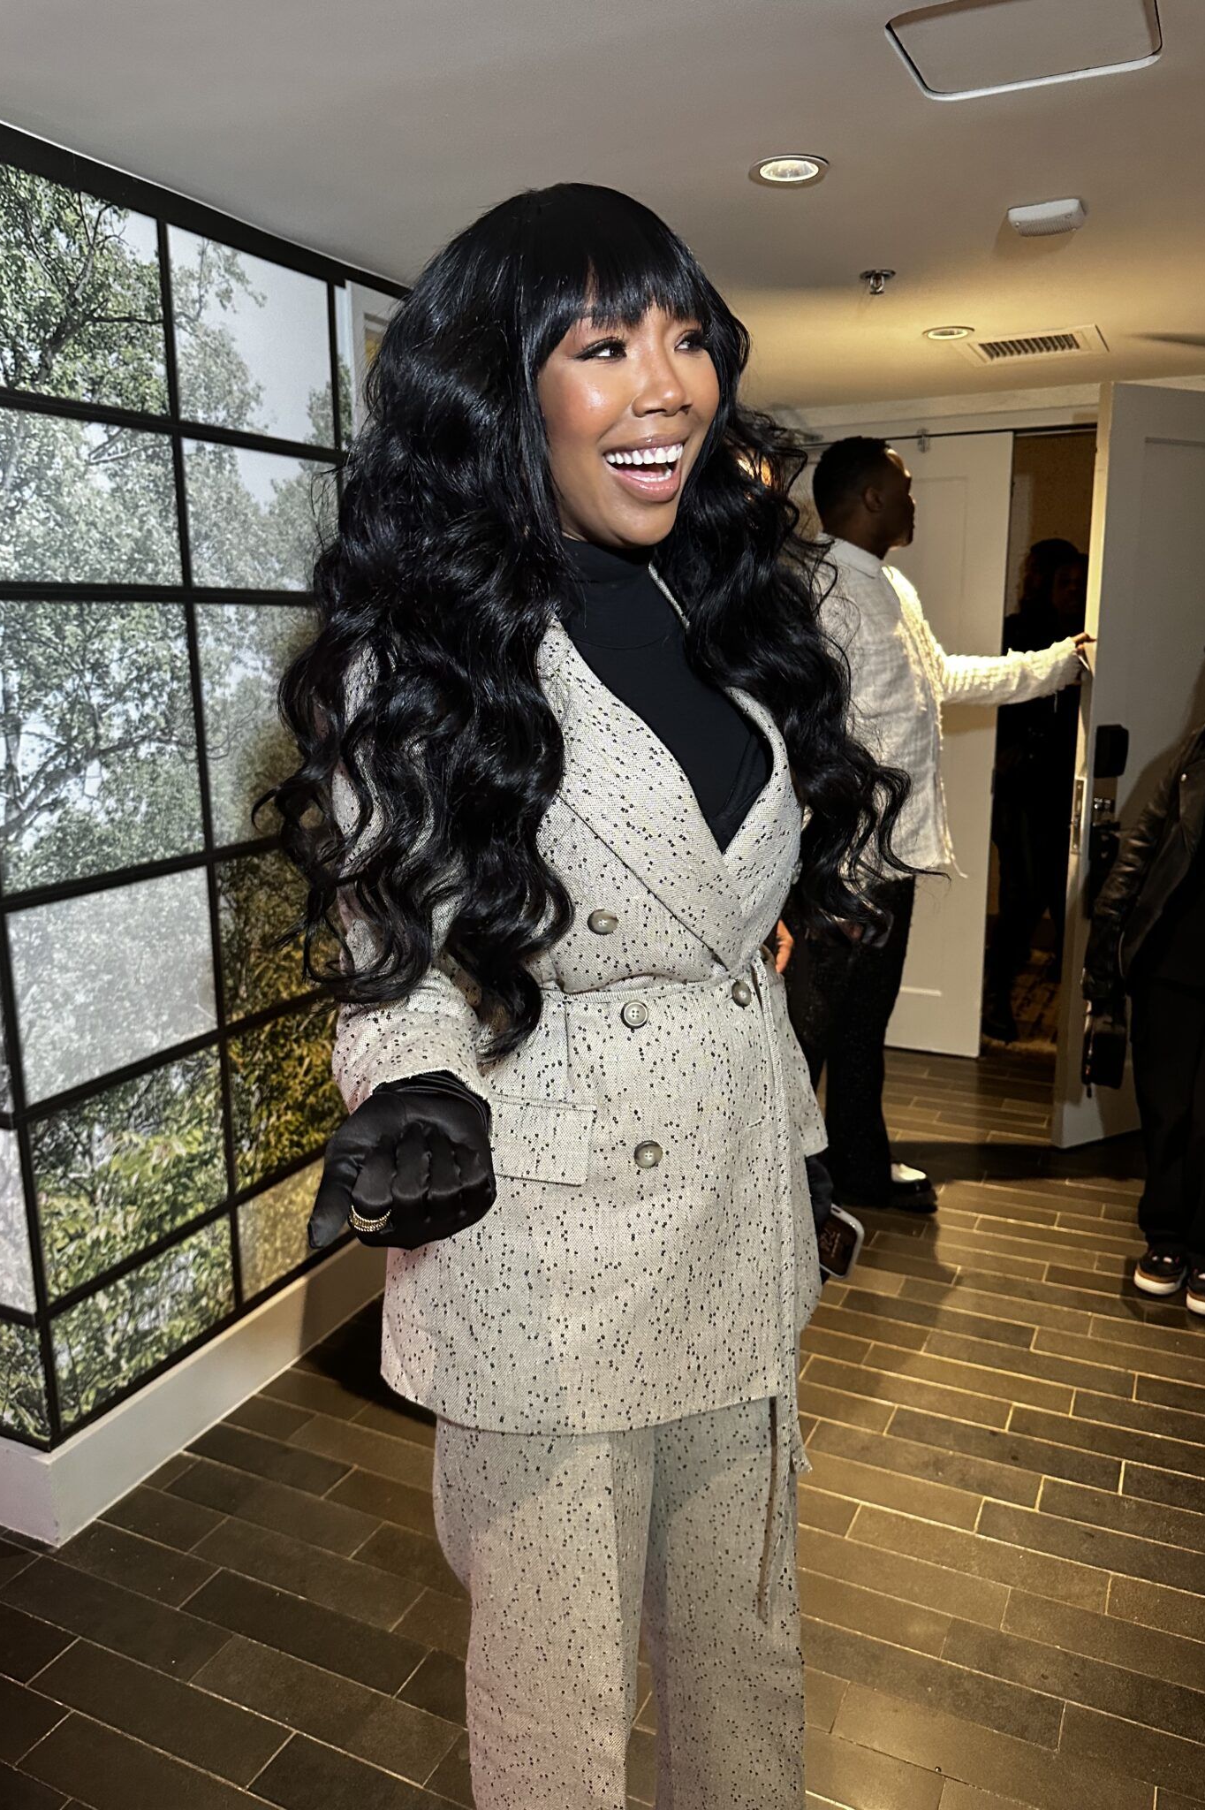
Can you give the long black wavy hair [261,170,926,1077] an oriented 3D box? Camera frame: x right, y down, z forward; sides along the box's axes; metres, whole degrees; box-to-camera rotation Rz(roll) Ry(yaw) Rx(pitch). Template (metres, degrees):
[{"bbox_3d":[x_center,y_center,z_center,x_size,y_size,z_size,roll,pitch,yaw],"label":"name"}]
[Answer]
[{"bbox_3d":[-0.009,-0.236,1.021,0.510,0.630,0.370,-9,14,-38],"label":"long black wavy hair"}]

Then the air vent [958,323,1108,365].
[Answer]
[{"bbox_3d":[1.201,-1.550,3.504,0.367,0.022,0.350,5,13,25],"label":"air vent"}]

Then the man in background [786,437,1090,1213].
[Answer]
[{"bbox_3d":[0.929,-0.167,3.202,0.890,1.915,0.530,-3,12,-14],"label":"man in background"}]

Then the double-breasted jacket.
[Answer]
[{"bbox_3d":[-0.006,0.053,1.054,0.470,0.710,0.310,-9,14,-38],"label":"double-breasted jacket"}]

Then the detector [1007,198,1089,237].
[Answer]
[{"bbox_3d":[0.865,-1.323,2.440,0.130,0.036,0.122,5,13,25],"label":"detector"}]

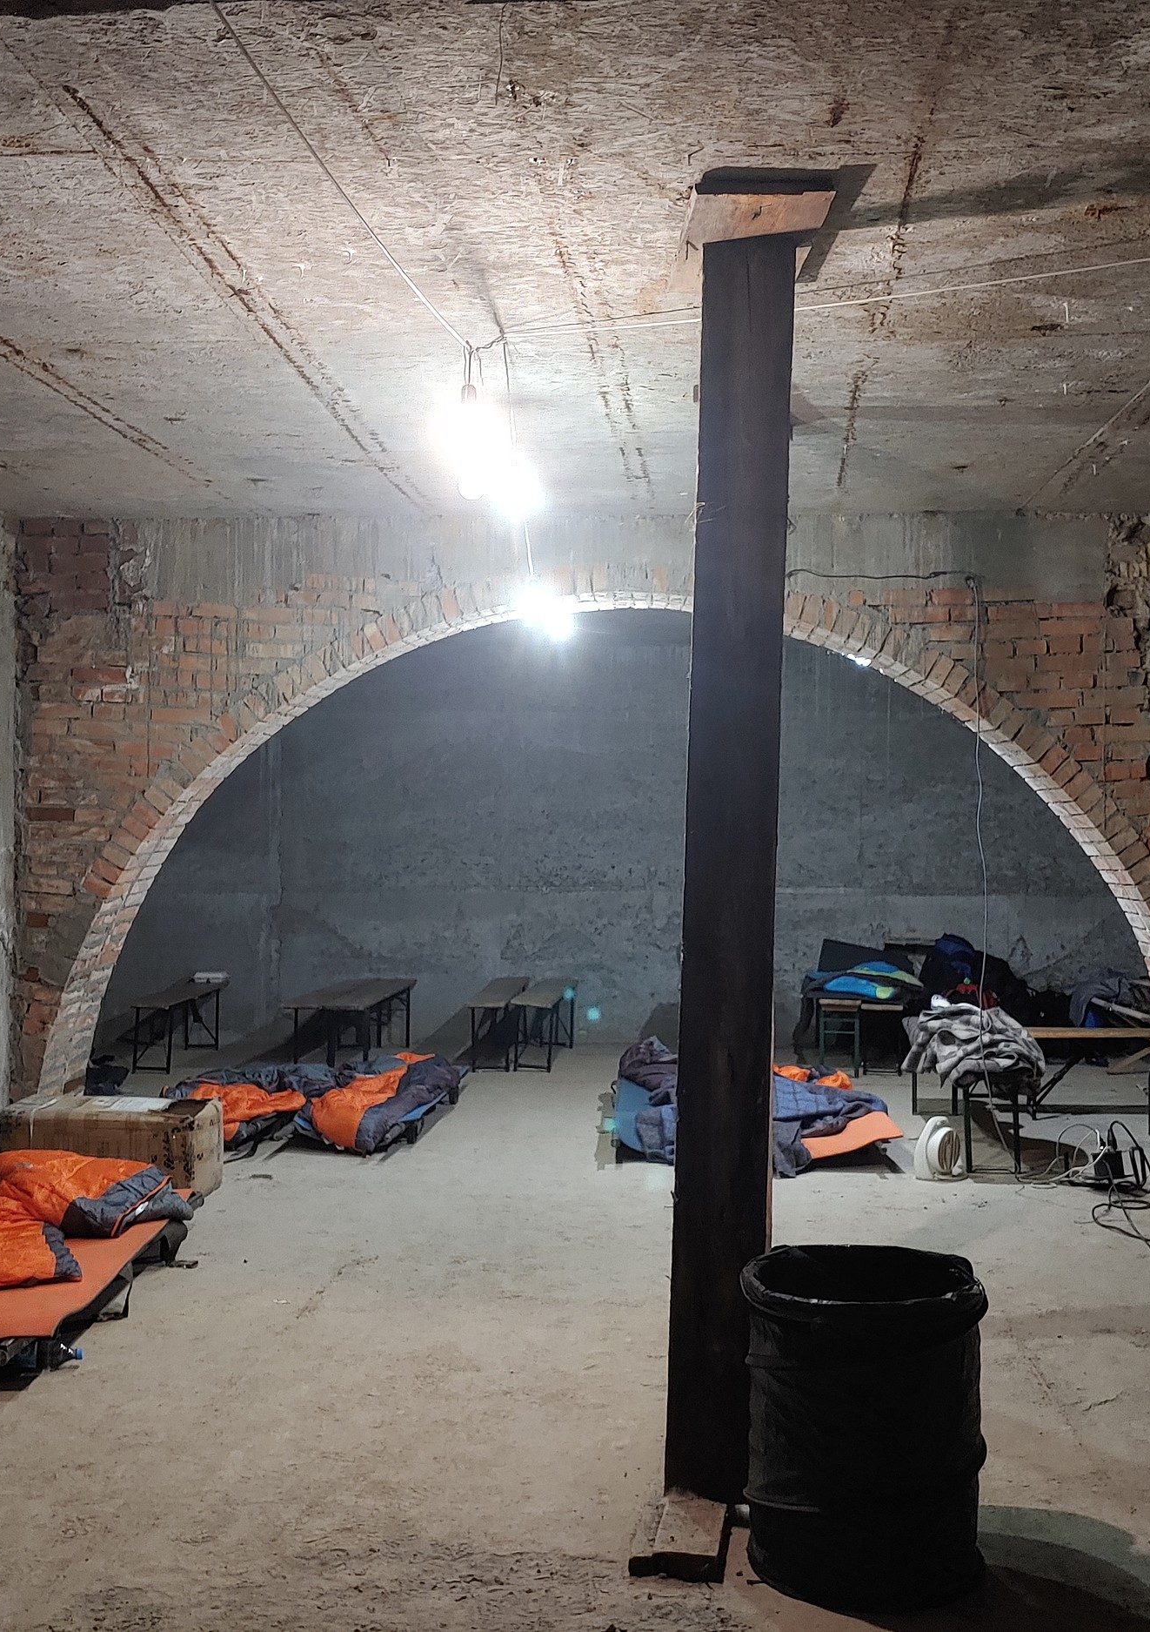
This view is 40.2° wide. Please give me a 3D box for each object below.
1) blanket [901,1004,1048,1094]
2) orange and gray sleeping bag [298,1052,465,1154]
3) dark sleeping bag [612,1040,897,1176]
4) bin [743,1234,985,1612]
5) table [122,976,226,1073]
[{"bbox_3d":[1.920,1.069,7.579,0.500,0.340,0.950,0,-1,3],"label":"blanket"},{"bbox_3d":[-0.912,1.357,7.723,0.570,0.280,1.750,0,-1,6],"label":"orange and gray sleeping bag"},{"bbox_3d":[0.790,1.304,7.100,1.180,0.360,1.250,1,-1,5],"label":"dark sleeping bag"},{"bbox_3d":[0.583,1.211,3.172,0.485,0.565,0.485,1,-1,0],"label":"bin"},{"bbox_3d":[-2.563,1.389,10.302,0.250,0.455,1.880,1,-1,0],"label":"table"}]

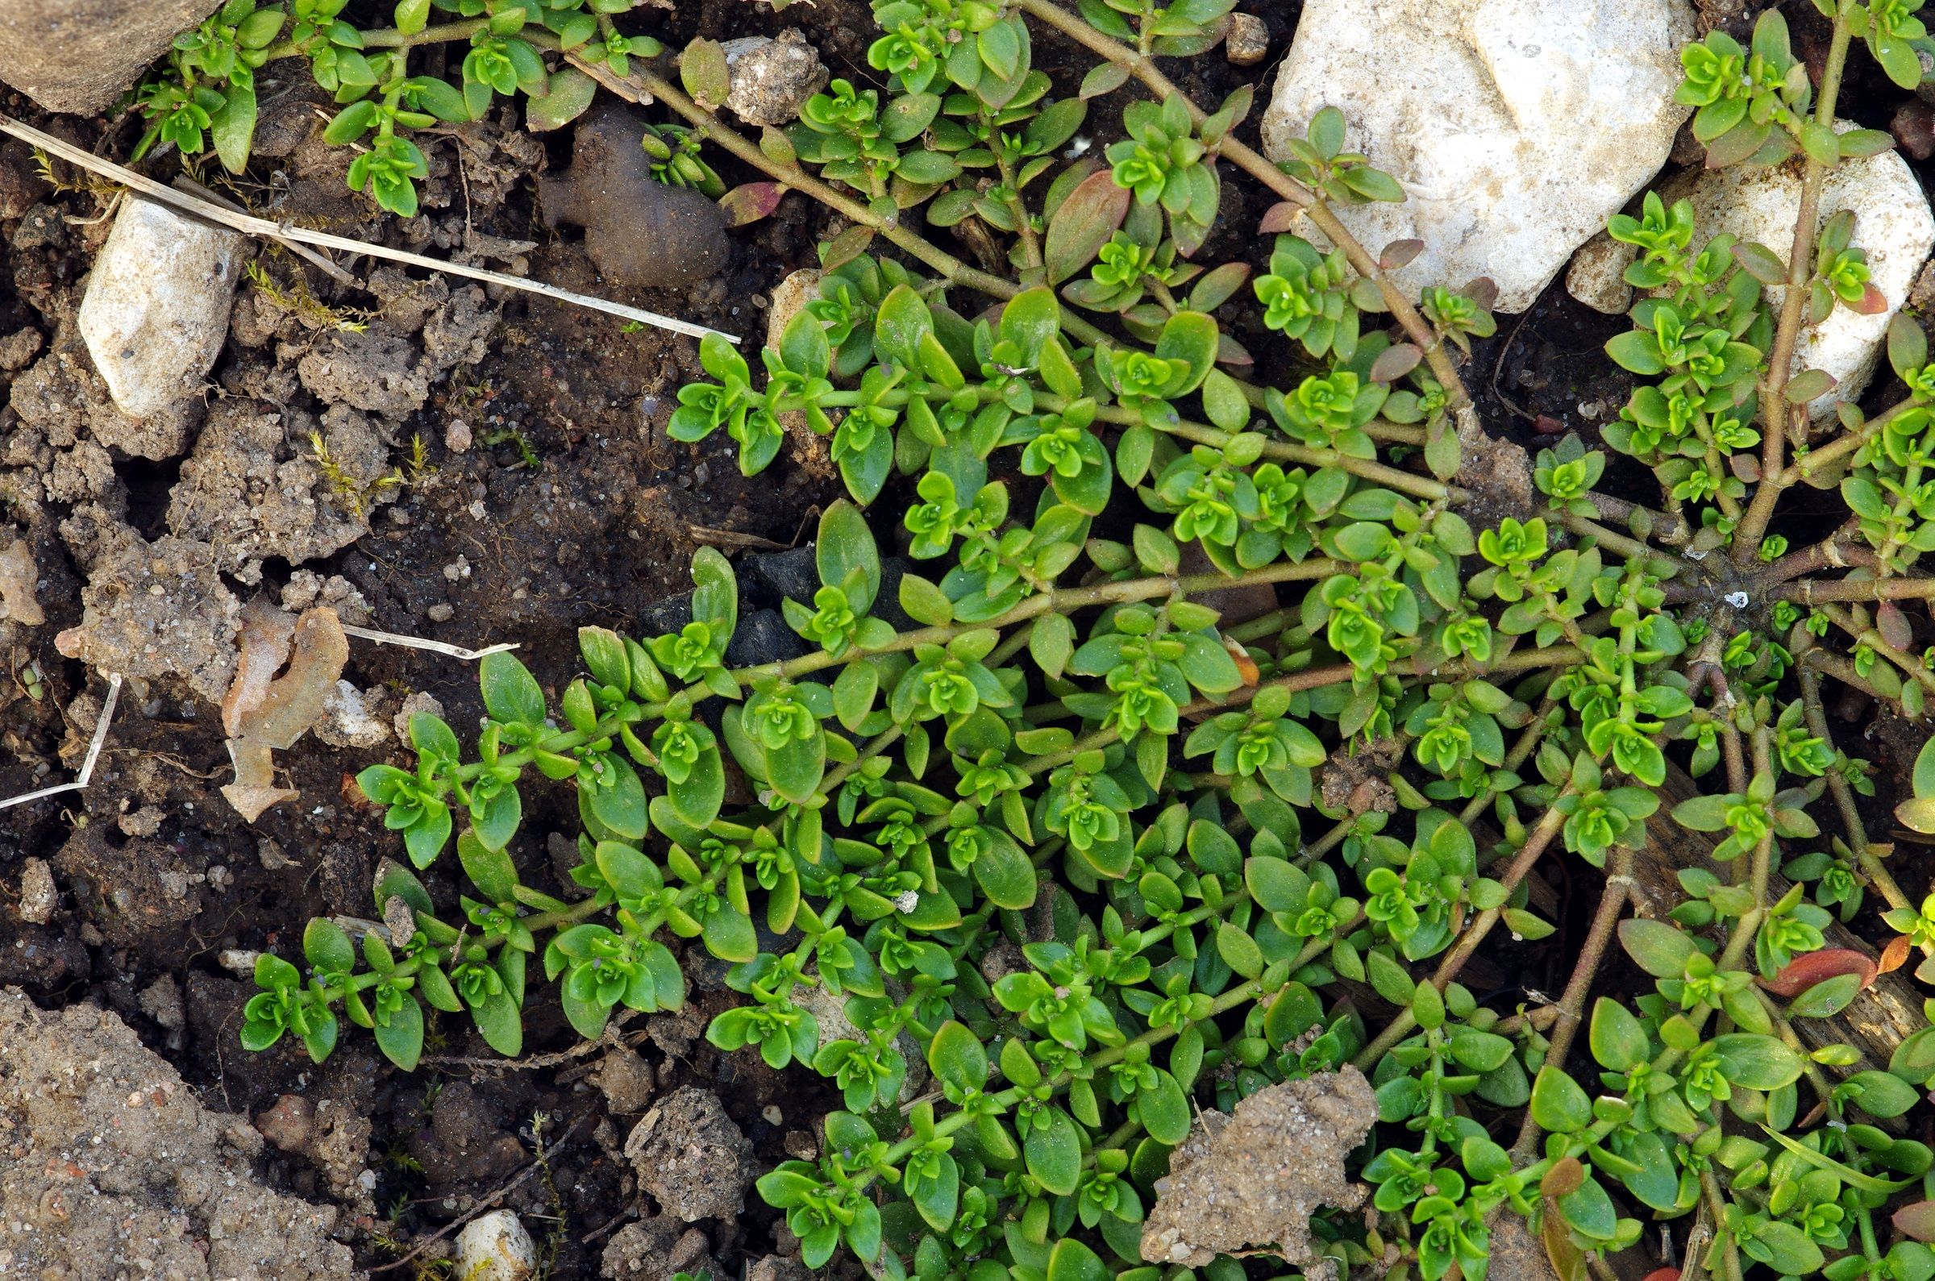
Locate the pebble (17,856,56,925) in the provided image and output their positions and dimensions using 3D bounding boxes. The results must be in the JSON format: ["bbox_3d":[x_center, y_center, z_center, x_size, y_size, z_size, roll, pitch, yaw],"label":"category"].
[{"bbox_3d":[-0.077,0.021,0.693,0.003,0.004,0.006,0,80,0],"label":"pebble"}]

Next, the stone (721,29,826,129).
[{"bbox_3d":[-0.016,-0.047,0.704,0.009,0.007,0.008,0,80,0],"label":"stone"}]

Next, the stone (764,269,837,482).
[{"bbox_3d":[-0.013,-0.022,0.700,0.008,0.009,0.017,0,80,0],"label":"stone"}]

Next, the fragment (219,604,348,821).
[{"bbox_3d":[-0.056,0.006,0.694,0.011,0.005,0.018,0,80,0],"label":"fragment"}]

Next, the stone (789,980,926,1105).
[{"bbox_3d":[-0.009,0.033,0.690,0.012,0.009,0.011,0,80,0],"label":"stone"}]

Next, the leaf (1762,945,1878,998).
[{"bbox_3d":[0.069,0.027,0.687,0.010,0.004,0.004,0,80,0],"label":"leaf"}]

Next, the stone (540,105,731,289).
[{"bbox_3d":[-0.028,-0.036,0.702,0.012,0.011,0.017,-42,83,-7],"label":"stone"}]

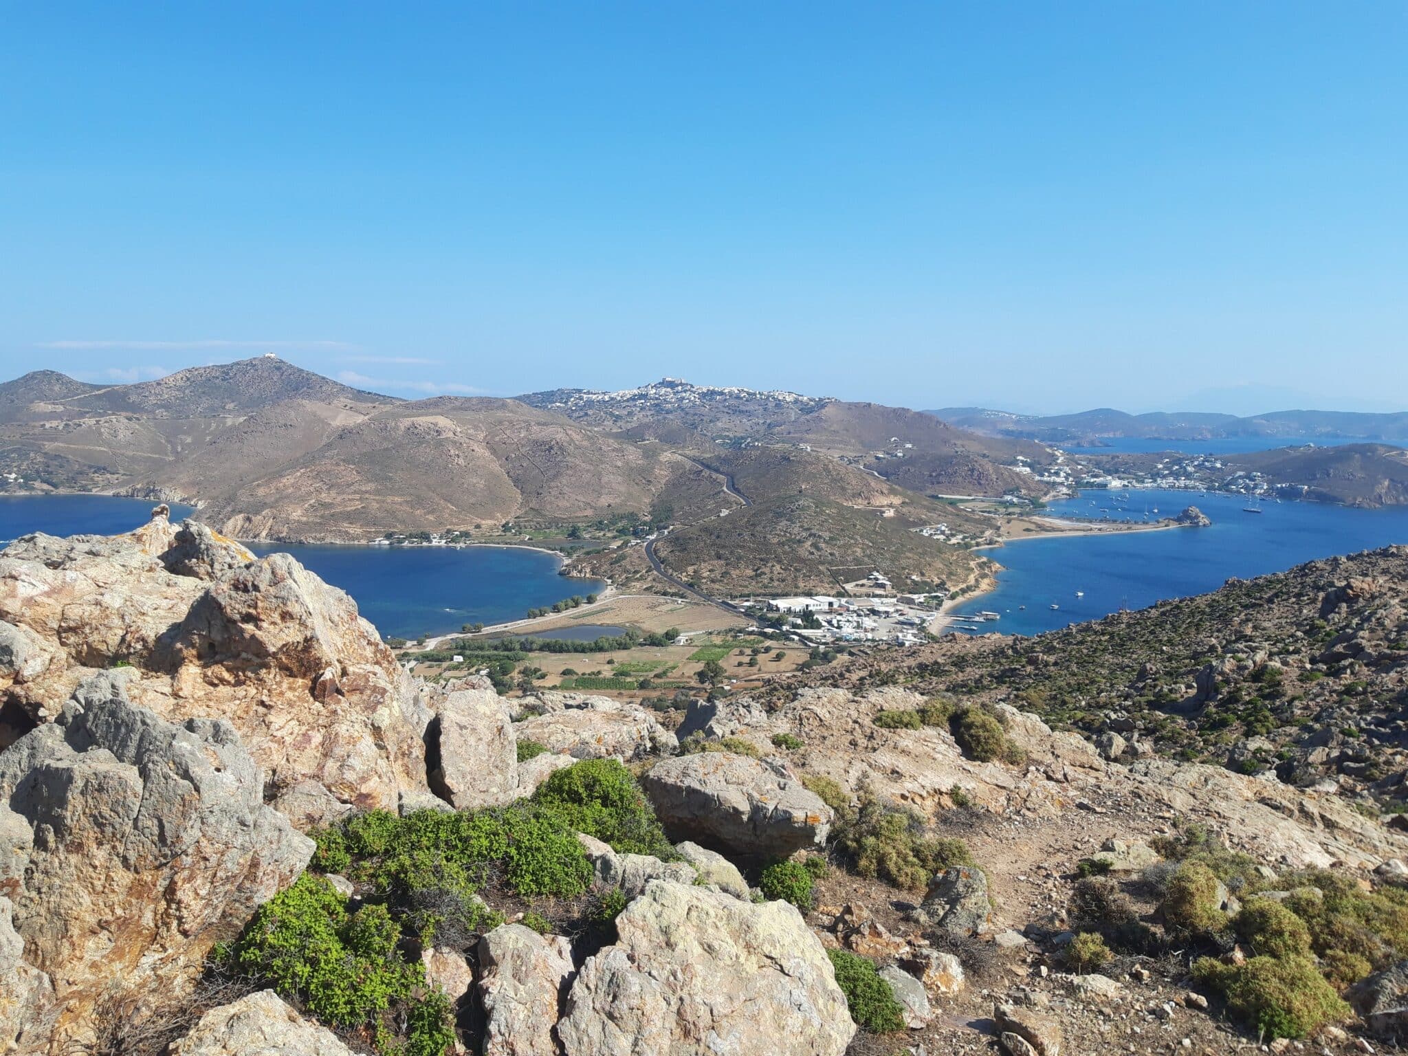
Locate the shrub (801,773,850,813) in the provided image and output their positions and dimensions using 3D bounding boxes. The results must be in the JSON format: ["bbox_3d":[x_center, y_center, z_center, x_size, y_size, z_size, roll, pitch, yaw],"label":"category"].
[{"bbox_3d":[0.812,1.826,7.226,0.383,0.250,0.340,1,6,7],"label":"shrub"}]

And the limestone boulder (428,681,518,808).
[{"bbox_3d":[-1.619,1.523,7.396,0.631,0.857,0.550,-1,6,-13],"label":"limestone boulder"}]

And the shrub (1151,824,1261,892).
[{"bbox_3d":[2.865,1.893,6.027,0.633,0.350,0.500,3,7,26],"label":"shrub"}]

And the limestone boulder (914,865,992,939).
[{"bbox_3d":[1.220,1.842,5.200,0.370,0.300,0.280,0,7,0],"label":"limestone boulder"}]

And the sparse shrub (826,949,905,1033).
[{"bbox_3d":[0.572,1.683,3.843,0.324,0.272,0.290,1,6,9],"label":"sparse shrub"}]

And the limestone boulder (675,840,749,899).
[{"bbox_3d":[0.023,1.617,4.942,0.391,0.282,0.300,0,6,0],"label":"limestone boulder"}]

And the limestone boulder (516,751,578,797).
[{"bbox_3d":[-1.169,1.885,8.000,0.520,0.380,0.420,0,7,0],"label":"limestone boulder"}]

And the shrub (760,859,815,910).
[{"bbox_3d":[0.436,1.868,5.550,0.290,0.220,0.280,0,7,0],"label":"shrub"}]

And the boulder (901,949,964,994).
[{"bbox_3d":[0.914,1.786,4.256,0.266,0.157,0.200,1,6,13],"label":"boulder"}]

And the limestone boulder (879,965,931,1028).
[{"bbox_3d":[0.779,1.837,4.150,0.220,0.190,0.200,0,7,0],"label":"limestone boulder"}]

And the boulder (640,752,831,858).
[{"bbox_3d":[0.208,1.838,7.000,1.180,0.500,0.780,2,7,17],"label":"boulder"}]

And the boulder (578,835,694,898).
[{"bbox_3d":[-0.342,1.722,5.350,0.600,0.290,0.380,1,7,10],"label":"boulder"}]

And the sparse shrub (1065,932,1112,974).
[{"bbox_3d":[1.642,1.811,4.510,0.202,0.159,0.180,2,6,21],"label":"sparse shrub"}]

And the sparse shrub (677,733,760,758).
[{"bbox_3d":[0.139,1.919,9.200,0.720,0.300,0.500,0,7,0],"label":"sparse shrub"}]

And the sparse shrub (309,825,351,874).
[{"bbox_3d":[-2.000,1.708,5.605,0.262,0.234,0.240,-2,6,-20],"label":"sparse shrub"}]

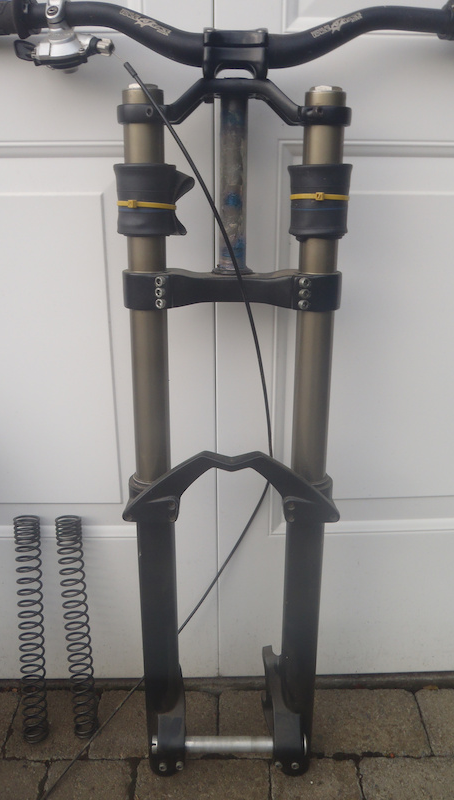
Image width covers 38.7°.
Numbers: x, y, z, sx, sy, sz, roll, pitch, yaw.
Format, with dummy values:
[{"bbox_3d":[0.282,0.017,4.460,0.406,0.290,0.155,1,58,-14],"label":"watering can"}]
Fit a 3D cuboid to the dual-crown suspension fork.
[{"bbox_3d":[0.004,0.087,0.734,0.228,0.808,0.130,0,17,0],"label":"dual-crown suspension fork"}]

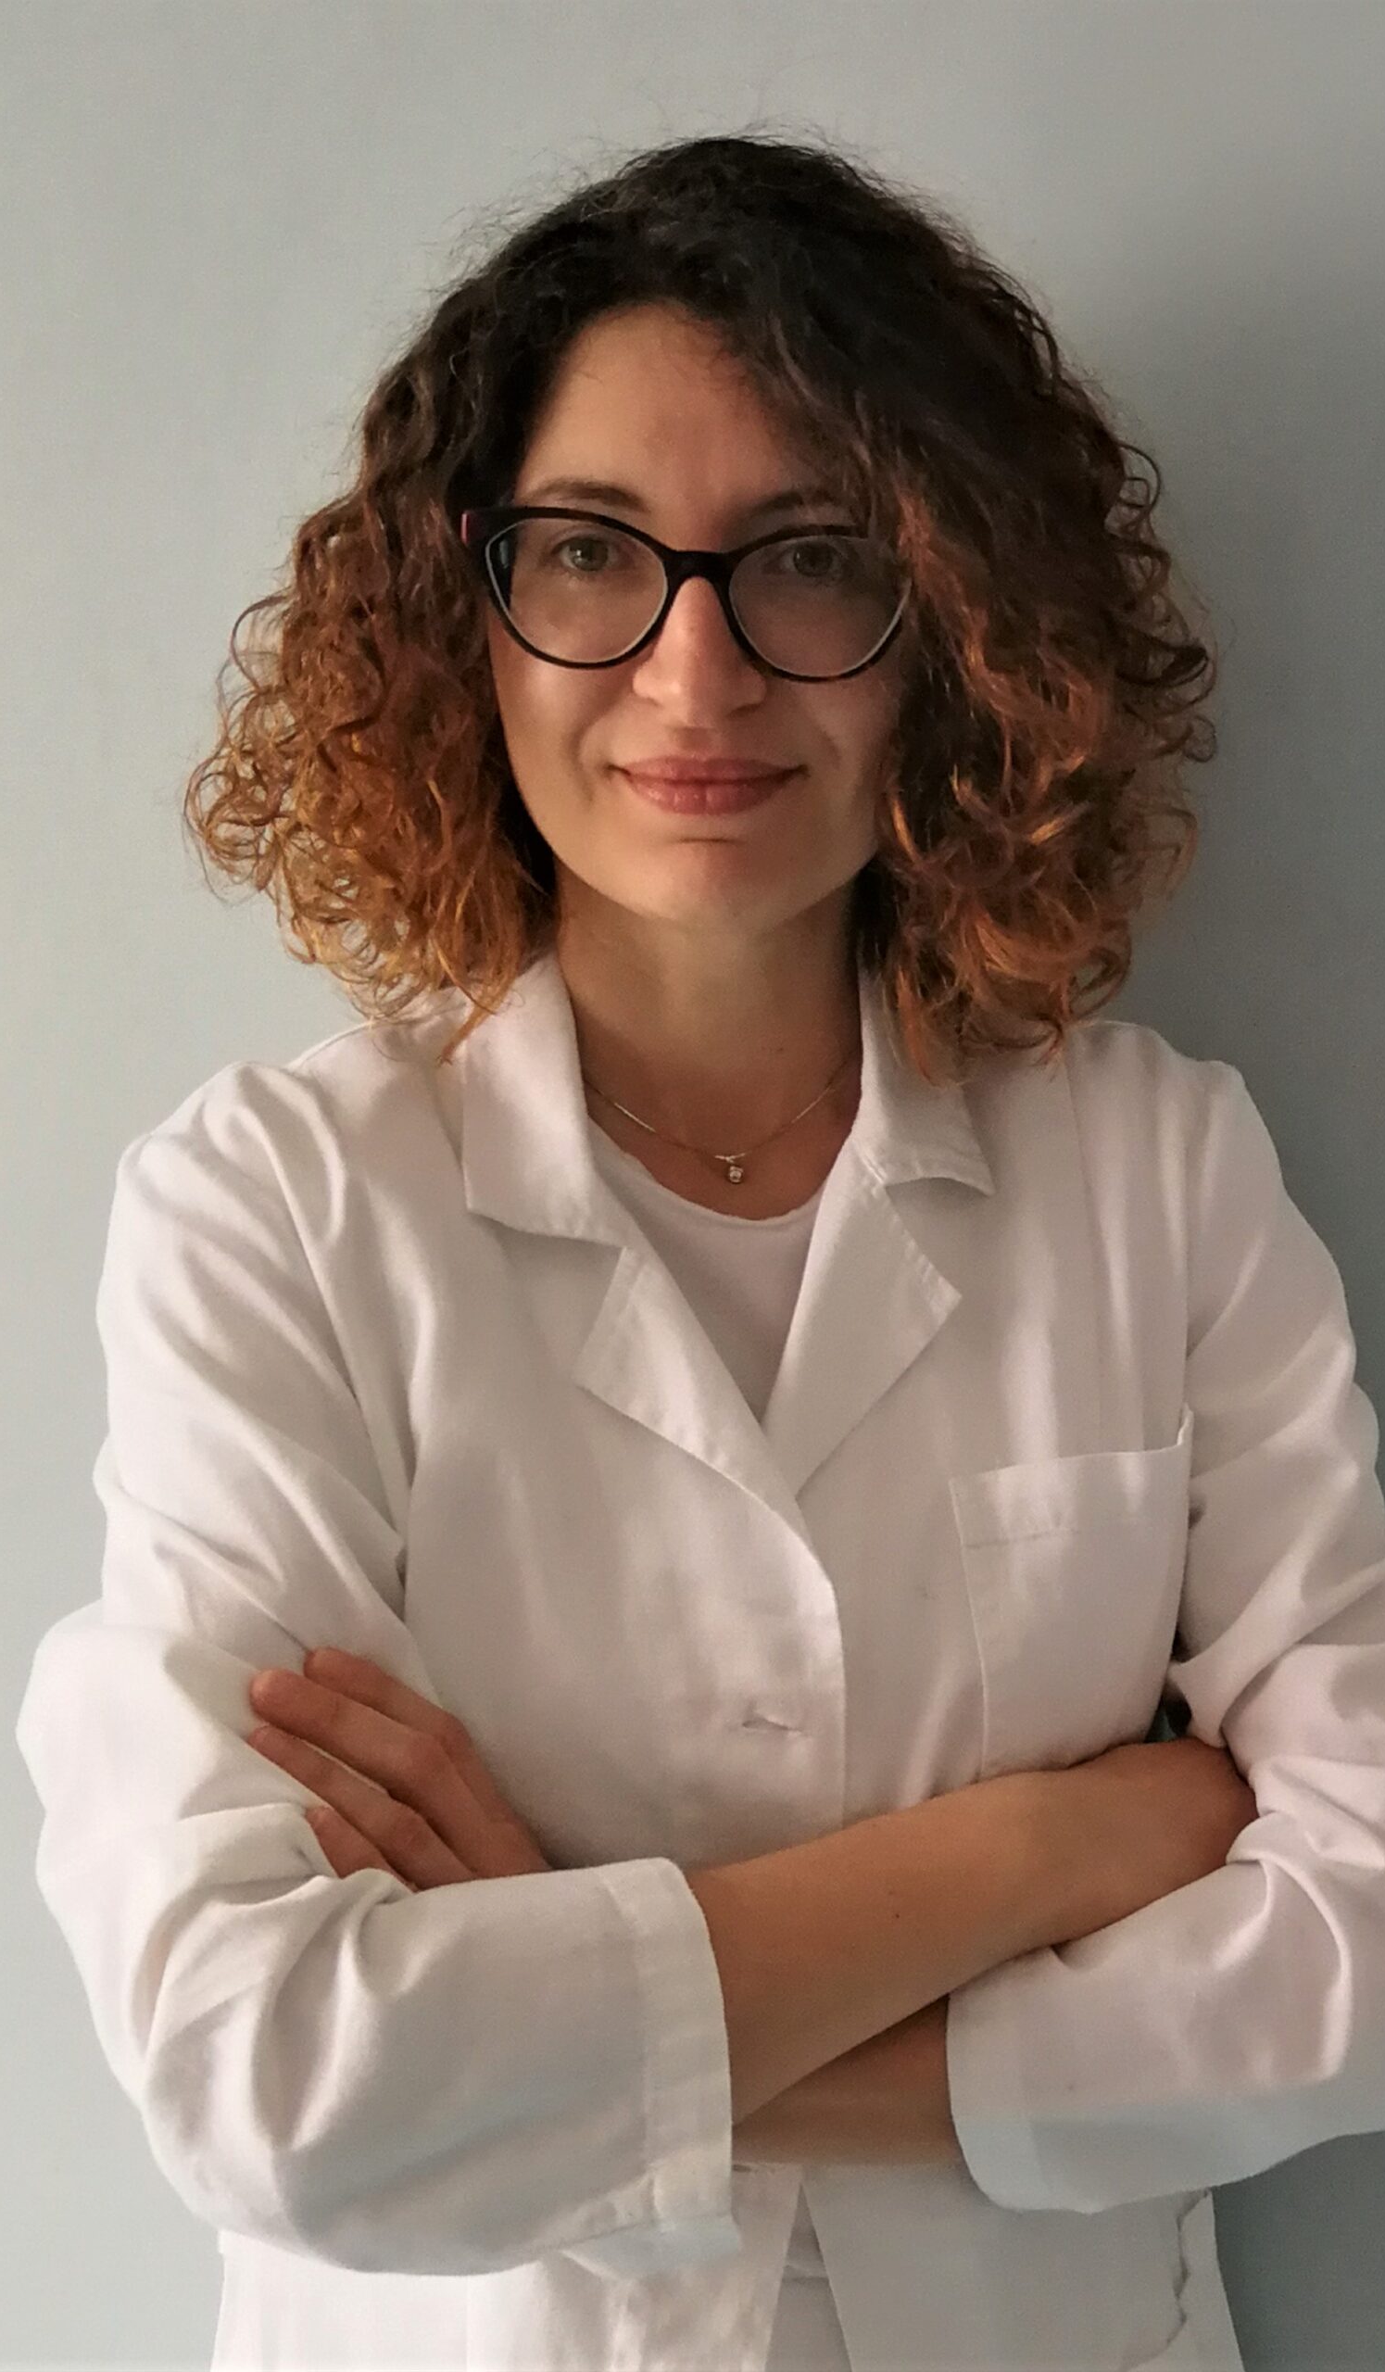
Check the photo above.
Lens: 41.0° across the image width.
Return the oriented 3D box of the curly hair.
[{"bbox_3d":[0.003,-0.207,0.660,0.350,0.330,0.250,0,6,-2],"label":"curly hair"}]

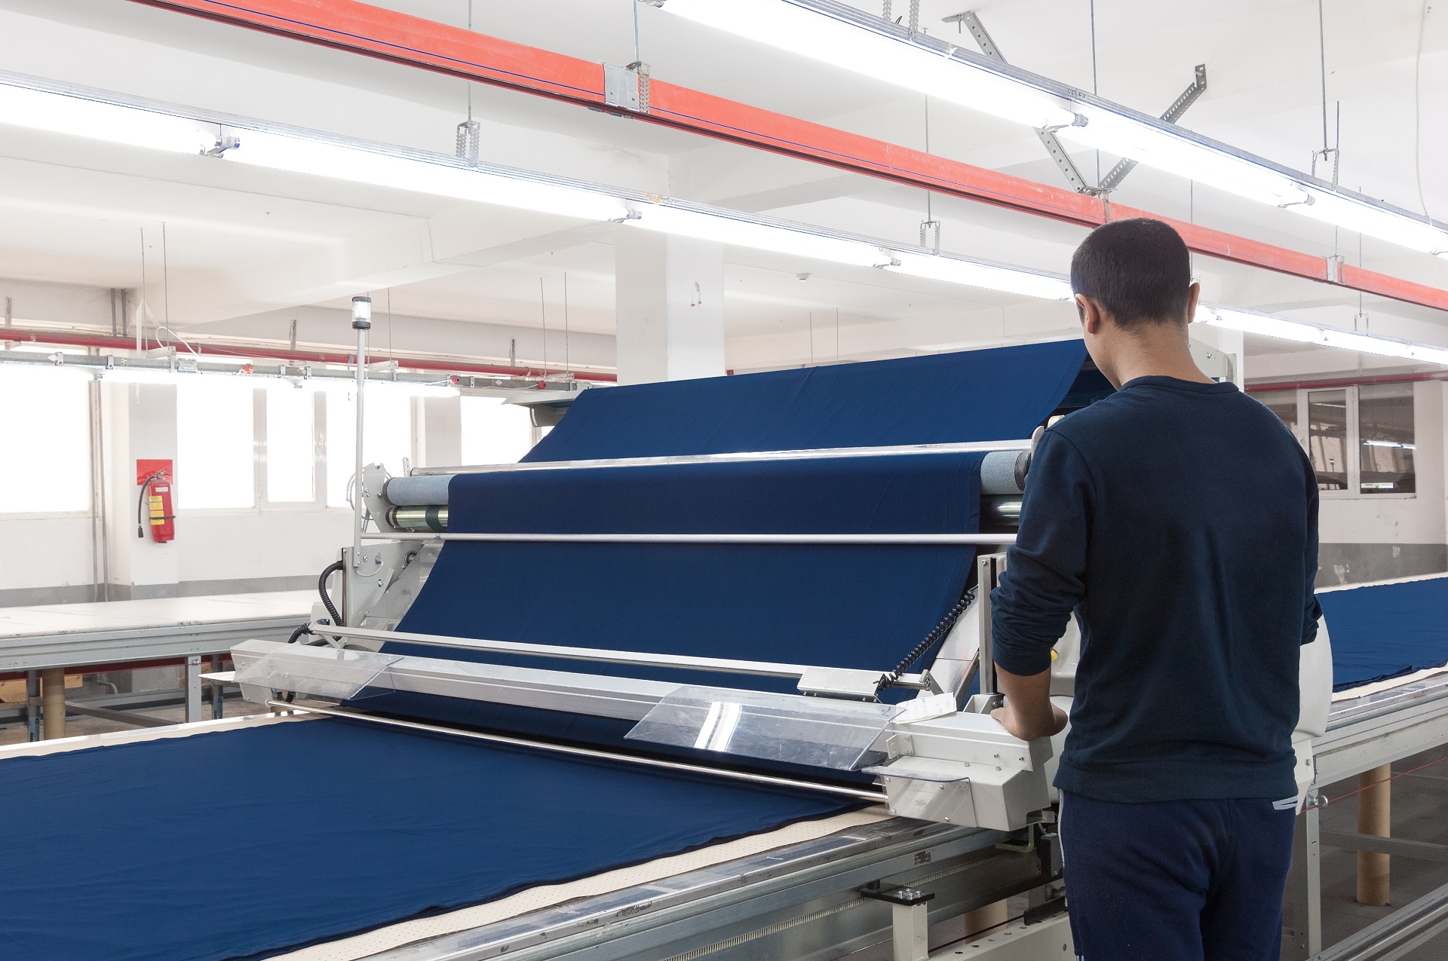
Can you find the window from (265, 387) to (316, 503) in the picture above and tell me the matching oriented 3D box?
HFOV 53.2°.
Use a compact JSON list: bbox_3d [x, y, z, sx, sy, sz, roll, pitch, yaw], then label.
[{"bbox_3d":[-3.372,-0.280,11.270,0.427,0.913,0.090,0,-1,-45],"label":"window"}]

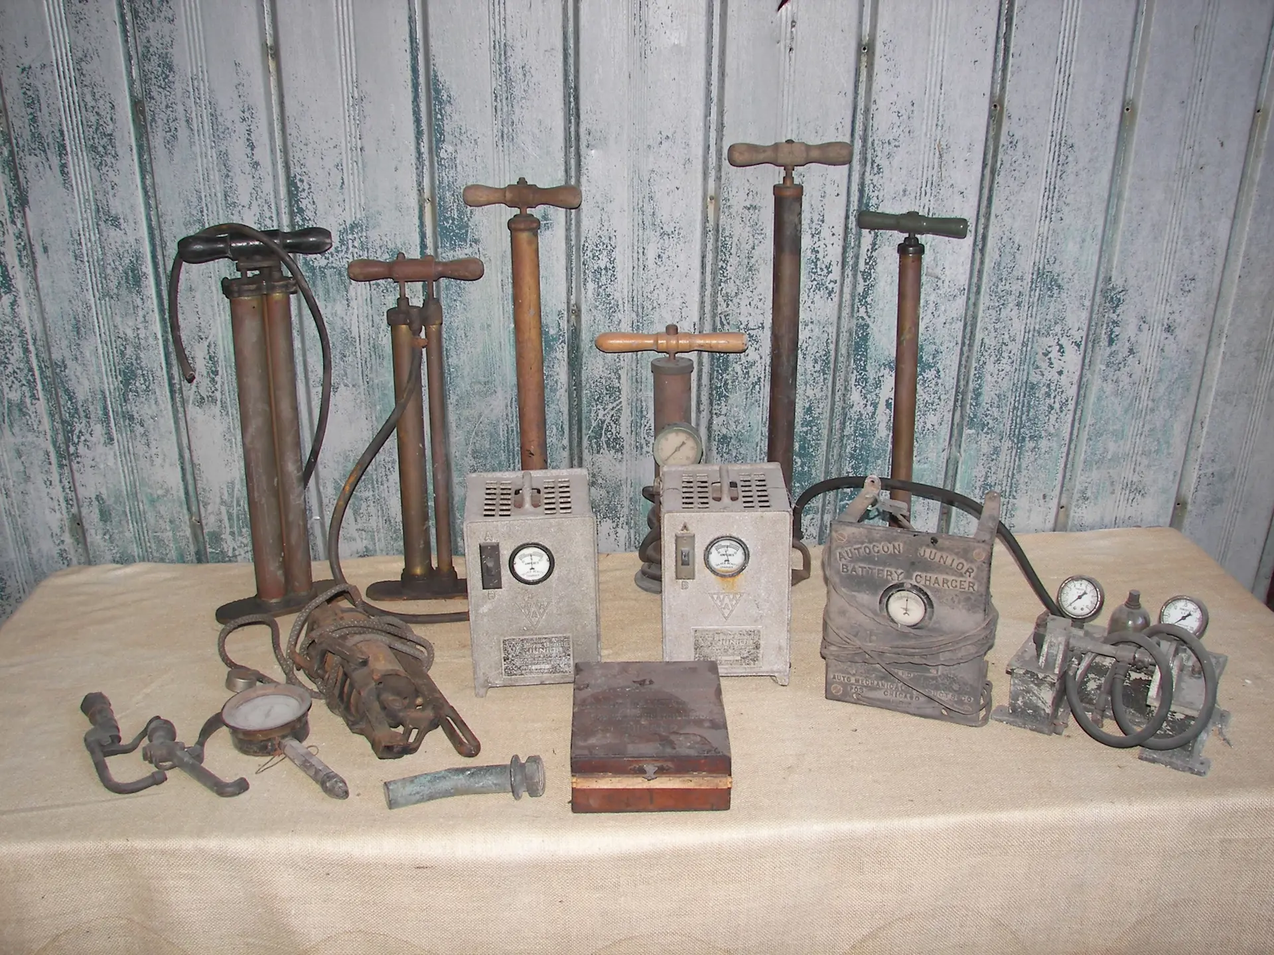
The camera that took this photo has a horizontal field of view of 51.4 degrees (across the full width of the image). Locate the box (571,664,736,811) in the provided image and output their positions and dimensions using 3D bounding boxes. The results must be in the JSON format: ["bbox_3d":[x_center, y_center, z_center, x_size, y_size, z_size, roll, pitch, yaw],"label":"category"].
[{"bbox_3d":[0.015,0.302,1.570,0.176,0.073,0.208,-1,22,0],"label":"box"}]

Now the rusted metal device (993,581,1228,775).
[{"bbox_3d":[0.615,0.220,1.688,0.266,0.190,0.166,13,26,30],"label":"rusted metal device"}]

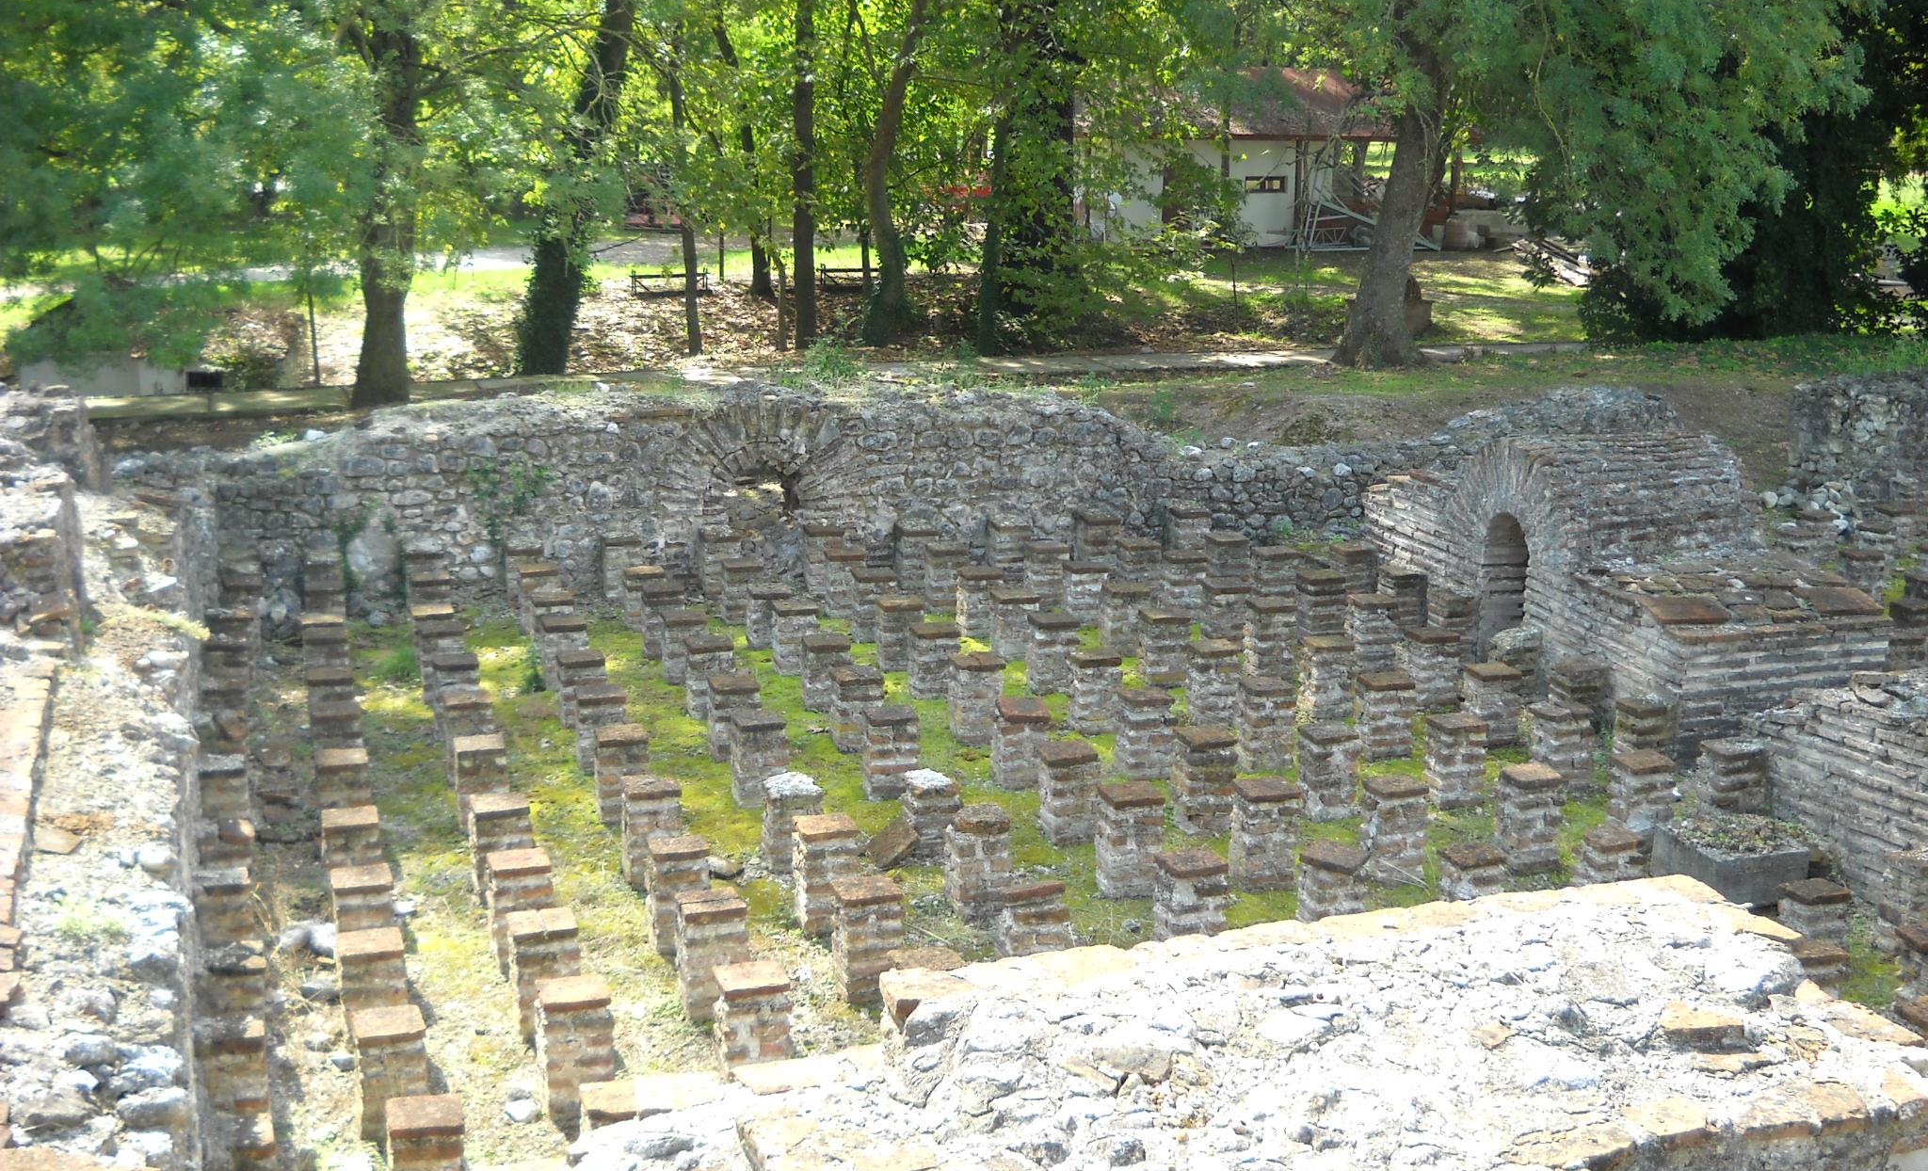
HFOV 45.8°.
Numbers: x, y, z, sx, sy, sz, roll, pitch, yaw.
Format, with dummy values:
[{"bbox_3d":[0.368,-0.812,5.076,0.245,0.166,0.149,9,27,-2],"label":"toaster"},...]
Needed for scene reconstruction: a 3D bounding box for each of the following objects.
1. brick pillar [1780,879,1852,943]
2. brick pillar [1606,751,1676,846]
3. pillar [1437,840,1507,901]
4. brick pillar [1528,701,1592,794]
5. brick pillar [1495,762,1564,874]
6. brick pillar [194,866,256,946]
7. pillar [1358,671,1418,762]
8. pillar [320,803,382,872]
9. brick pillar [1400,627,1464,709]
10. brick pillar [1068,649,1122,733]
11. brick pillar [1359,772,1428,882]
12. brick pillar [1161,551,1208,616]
[{"bbox_3d":[5.130,2.035,13.822,0.331,0.392,0.331,-3,16,-17],"label":"brick pillar"},{"bbox_3d":[4.645,1.465,15.678,0.319,0.590,0.319,-5,16,-17],"label":"brick pillar"},{"bbox_3d":[2.653,1.642,11.960,0.277,0.490,0.268,-3,16,-17],"label":"pillar"},{"bbox_3d":[4.357,1.186,16.714,0.319,0.595,0.319,-5,16,-17],"label":"brick pillar"},{"bbox_3d":[3.281,1.340,13.293,0.307,0.521,0.290,-3,15,-17],"label":"brick pillar"},{"bbox_3d":[-3.903,1.817,12.121,0.312,0.575,0.312,-4,15,-17],"label":"brick pillar"},{"bbox_3d":[3.233,0.995,17.427,0.327,0.598,0.327,-5,16,-17],"label":"pillar"},{"bbox_3d":[-3.281,1.470,12.248,0.307,0.489,0.290,-3,15,-17],"label":"pillar"},{"bbox_3d":[3.267,0.583,15.980,0.300,0.509,0.282,-3,16,-17],"label":"brick pillar"},{"bbox_3d":[1.025,0.834,18.012,0.332,0.589,0.332,-5,16,-17],"label":"brick pillar"},{"bbox_3d":[2.863,1.616,15.219,0.319,0.635,0.319,-5,16,-17],"label":"brick pillar"},{"bbox_3d":[1.883,0.027,19.587,0.312,0.560,0.312,-4,15,-17],"label":"brick pillar"}]

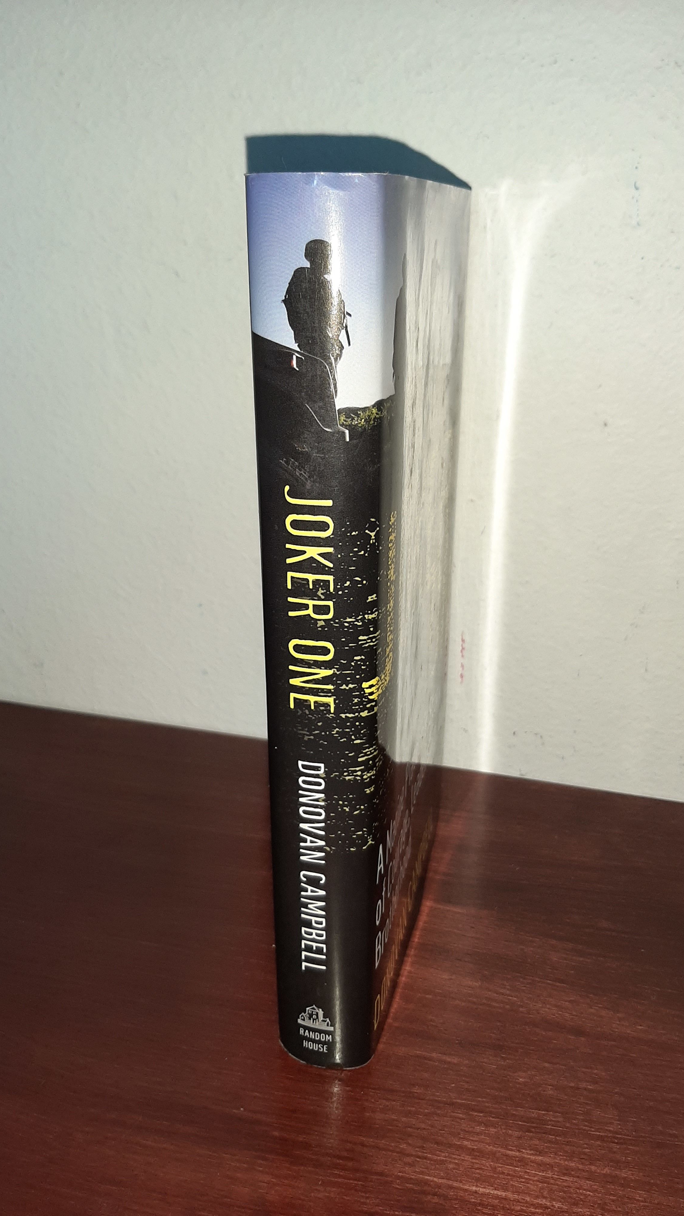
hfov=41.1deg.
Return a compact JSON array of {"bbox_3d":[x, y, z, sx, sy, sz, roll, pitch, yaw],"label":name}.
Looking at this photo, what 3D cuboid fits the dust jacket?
[{"bbox_3d":[0.014,-0.004,0.297,0.033,0.241,0.164,6,24,13],"label":"dust jacket"}]

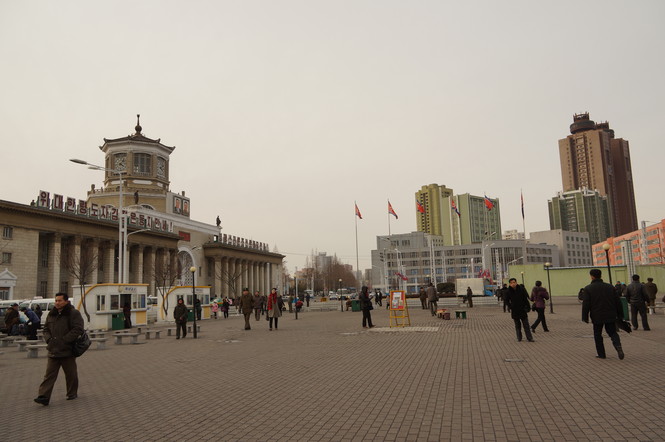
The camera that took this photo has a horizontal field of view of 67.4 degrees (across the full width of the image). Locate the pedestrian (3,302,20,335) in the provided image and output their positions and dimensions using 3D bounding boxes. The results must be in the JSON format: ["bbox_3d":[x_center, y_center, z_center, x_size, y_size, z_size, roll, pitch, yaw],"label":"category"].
[{"bbox_3d":[-14.612,4.526,22.705,0.650,1.510,0.550,0,-8,-15],"label":"pedestrian"}]

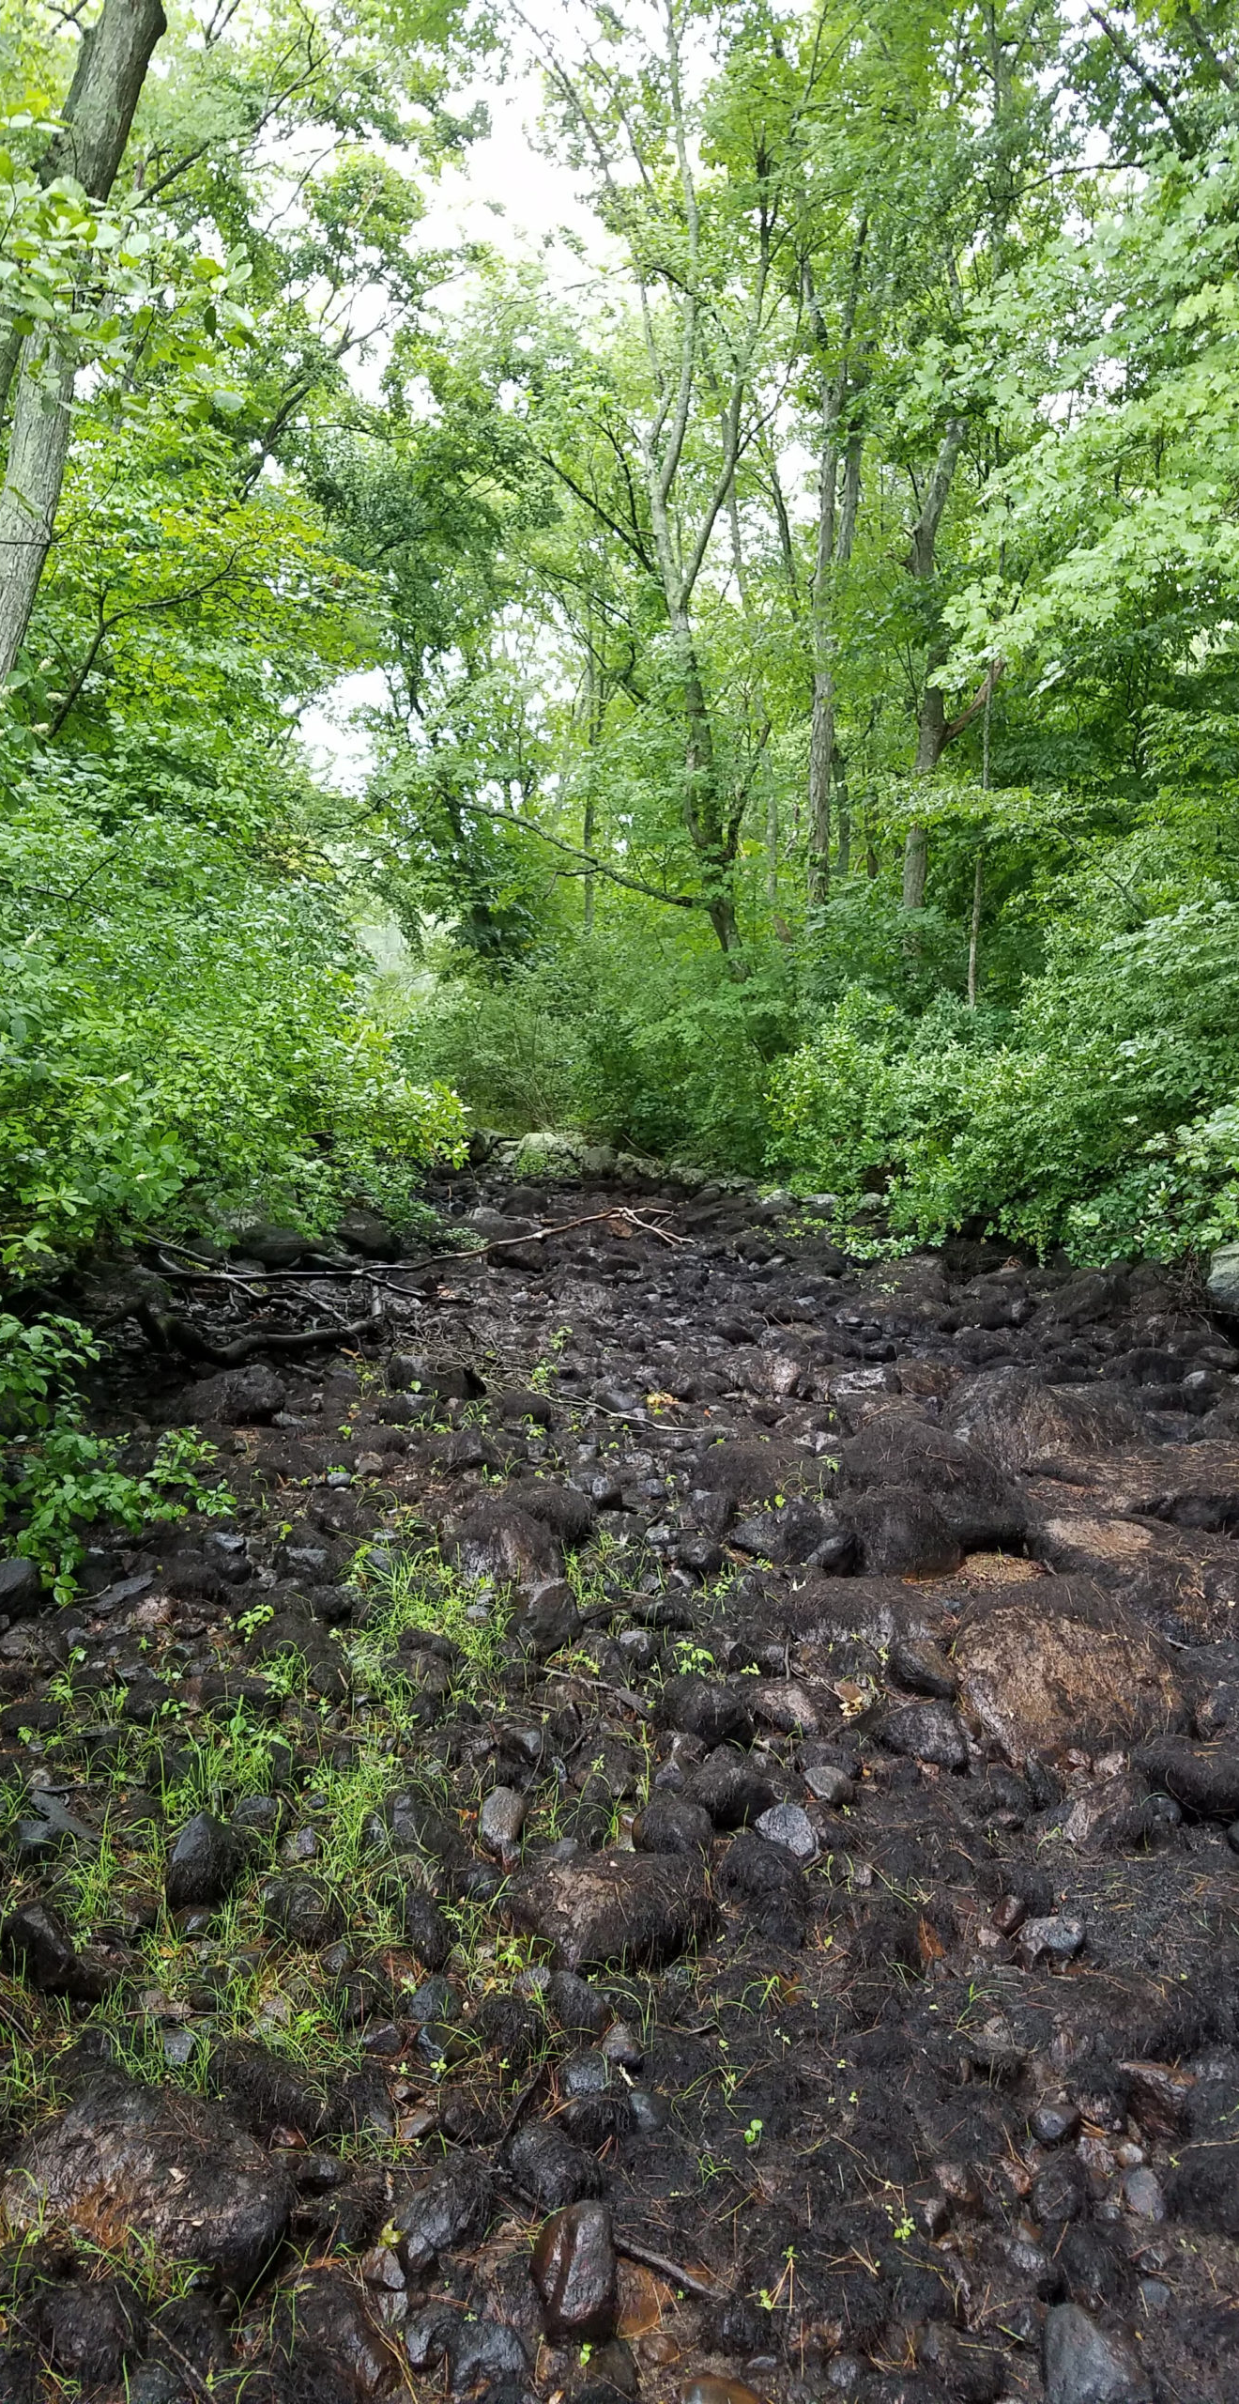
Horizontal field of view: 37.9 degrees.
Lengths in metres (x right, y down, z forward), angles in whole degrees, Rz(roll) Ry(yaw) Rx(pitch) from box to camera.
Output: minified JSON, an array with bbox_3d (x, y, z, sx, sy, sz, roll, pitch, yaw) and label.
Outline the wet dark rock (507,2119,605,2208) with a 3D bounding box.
[{"bbox_3d":[-0.081,1.245,2.340,0.126,0.083,0.120,0,5,-2],"label":"wet dark rock"}]

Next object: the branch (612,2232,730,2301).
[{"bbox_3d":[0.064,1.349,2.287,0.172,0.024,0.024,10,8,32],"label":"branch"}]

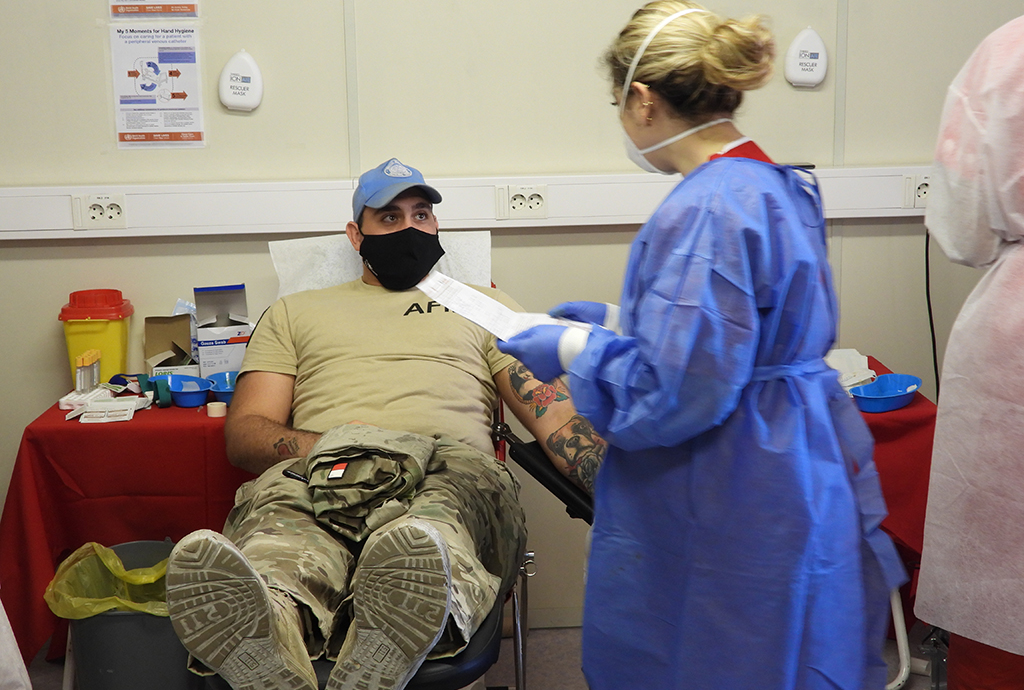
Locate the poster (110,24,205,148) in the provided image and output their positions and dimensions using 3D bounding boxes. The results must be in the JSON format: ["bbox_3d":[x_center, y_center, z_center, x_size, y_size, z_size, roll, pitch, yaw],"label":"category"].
[{"bbox_3d":[-0.849,-0.621,3.341,0.209,0.296,0.004,-2,11,-5],"label":"poster"}]

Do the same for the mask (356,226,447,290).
[{"bbox_3d":[-0.222,-0.181,2.841,0.158,0.130,0.115,-5,1,-22],"label":"mask"}]

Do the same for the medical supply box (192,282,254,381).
[{"bbox_3d":[-0.681,-0.016,3.270,0.117,0.238,0.095,-5,11,-19],"label":"medical supply box"}]

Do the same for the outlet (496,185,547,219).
[{"bbox_3d":[0.025,-0.349,3.408,0.128,0.083,0.015,-2,11,-5],"label":"outlet"}]

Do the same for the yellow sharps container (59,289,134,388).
[{"bbox_3d":[-0.985,-0.016,3.315,0.154,0.232,0.146,-2,11,-5],"label":"yellow sharps container"}]

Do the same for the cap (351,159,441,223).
[{"bbox_3d":[-0.239,-0.333,2.875,0.174,0.127,0.260,-5,-4,-22],"label":"cap"}]

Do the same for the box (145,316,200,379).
[{"bbox_3d":[-0.787,0.025,3.240,0.105,0.173,0.078,-5,11,-22],"label":"box"}]

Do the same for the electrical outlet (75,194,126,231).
[{"bbox_3d":[-0.985,-0.316,3.318,0.128,0.083,0.015,-2,11,-5],"label":"electrical outlet"}]

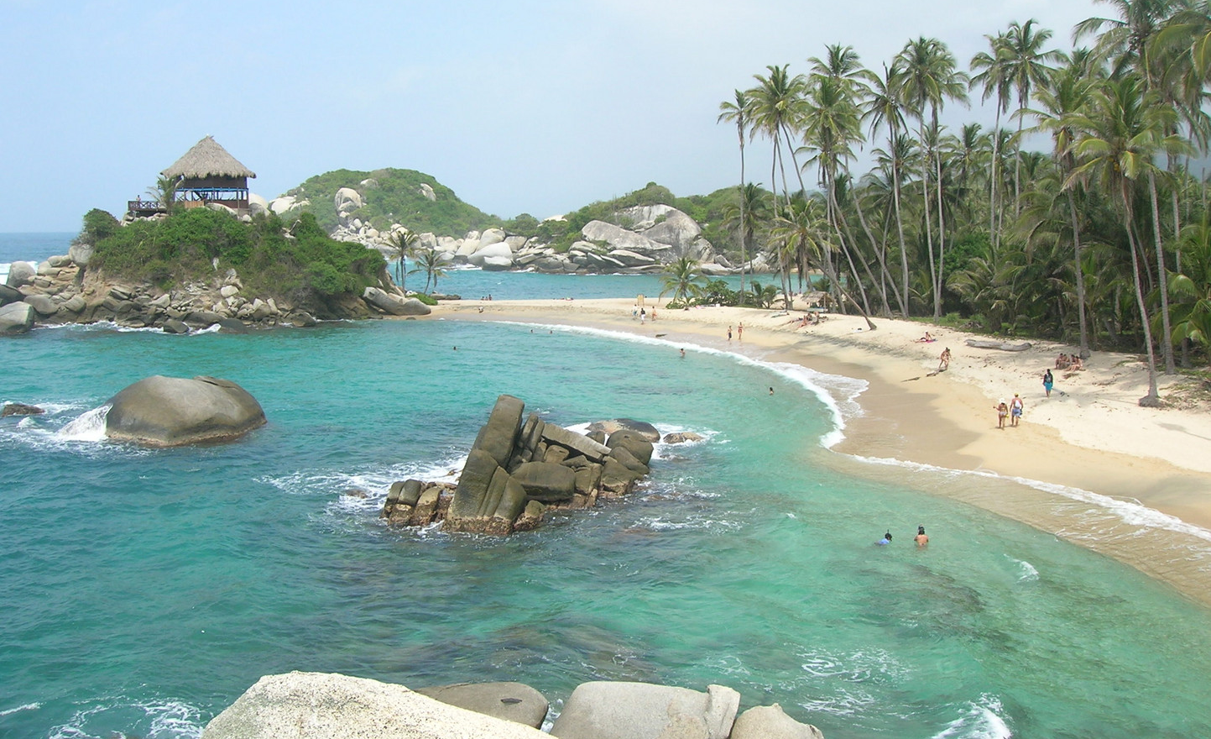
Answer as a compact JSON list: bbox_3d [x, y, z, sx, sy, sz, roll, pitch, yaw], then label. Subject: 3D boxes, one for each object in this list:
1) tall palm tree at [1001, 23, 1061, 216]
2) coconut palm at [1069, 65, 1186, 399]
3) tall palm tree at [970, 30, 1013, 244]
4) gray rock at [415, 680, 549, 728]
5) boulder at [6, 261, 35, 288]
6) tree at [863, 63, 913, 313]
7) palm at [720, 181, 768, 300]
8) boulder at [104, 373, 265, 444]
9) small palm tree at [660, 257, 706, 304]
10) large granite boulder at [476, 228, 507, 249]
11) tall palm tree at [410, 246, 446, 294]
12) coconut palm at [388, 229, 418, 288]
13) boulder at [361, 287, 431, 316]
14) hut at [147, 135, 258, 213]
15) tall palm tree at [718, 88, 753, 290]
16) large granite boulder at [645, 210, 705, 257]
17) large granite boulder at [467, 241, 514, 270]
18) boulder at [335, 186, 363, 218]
[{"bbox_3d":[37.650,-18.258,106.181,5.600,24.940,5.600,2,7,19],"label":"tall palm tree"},{"bbox_3d":[29.300,-7.220,67.400,6.800,18.500,6.600,0,7,0],"label":"coconut palm"},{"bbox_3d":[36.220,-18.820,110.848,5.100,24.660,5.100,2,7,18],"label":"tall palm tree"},{"bbox_3d":[-2.802,7.324,24.363,3.600,1.800,3.000,-1,7,-7],"label":"gray rock"},{"bbox_3d":[-69.162,-11.190,140.596,3.600,3.400,3.500,-4,8,-26],"label":"boulder"},{"bbox_3d":[28.158,-17.491,116.941,5.400,24.690,5.400,1,7,13],"label":"tree"},{"bbox_3d":[17.884,-16.336,153.000,6.030,15.250,6.000,0,7,0],"label":"palm"},{"bbox_3d":[-22.950,2.048,65.011,8.600,3.300,7.800,-3,7,-19],"label":"boulder"},{"bbox_3d":[9.849,-11.292,151.000,5.860,5.870,5.600,0,7,0],"label":"small palm tree"},{"bbox_3d":[-33.163,-37.740,346.000,8.440,6.800,7.500,0,7,0],"label":"large granite boulder"},{"bbox_3d":[-24.985,-13.950,167.000,5.050,6.750,4.900,0,7,0],"label":"tall palm tree"},{"bbox_3d":[-28.951,-15.887,170.000,4.280,8.620,4.400,0,7,0],"label":"coconut palm"},{"bbox_3d":[-25.764,-8.352,146.790,8.600,3.600,4.500,-1,7,-10],"label":"boulder"},{"bbox_3d":[-49.862,-24.439,149.146,12.000,9.740,11.600,-2,7,-18],"label":"hut"},{"bbox_3d":[15.682,-20.236,140.224,4.800,25.190,4.800,0,7,6],"label":"tall palm tree"},{"bbox_3d":[18.627,-36.138,322.000,15.780,12.850,13.000,0,7,0],"label":"large granite boulder"},{"bbox_3d":[-32.644,-32.437,338.000,12.440,7.930,9.500,0,7,0],"label":"large granite boulder"},{"bbox_3d":[-98.203,-64.131,455.247,11.400,12.000,10.500,-2,7,-12],"label":"boulder"}]

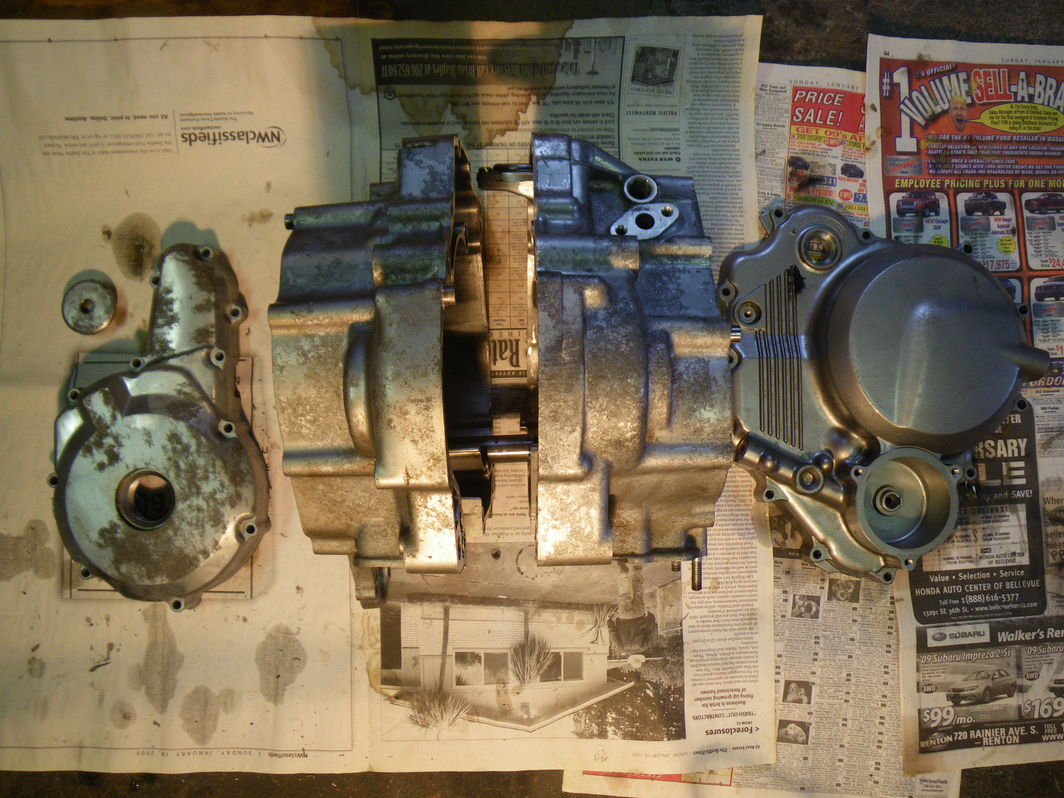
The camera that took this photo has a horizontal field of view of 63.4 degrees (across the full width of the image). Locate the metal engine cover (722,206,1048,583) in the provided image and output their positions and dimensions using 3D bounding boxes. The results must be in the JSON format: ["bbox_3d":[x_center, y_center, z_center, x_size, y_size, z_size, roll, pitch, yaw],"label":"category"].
[{"bbox_3d":[0.257,-0.004,0.613,0.236,0.068,0.276,0,89,0],"label":"metal engine cover"}]

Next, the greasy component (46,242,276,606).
[{"bbox_3d":[-0.277,0.022,0.625,0.160,0.045,0.270,0,89,0],"label":"greasy component"}]

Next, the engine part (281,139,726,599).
[{"bbox_3d":[-0.014,-0.013,0.532,0.232,0.228,0.275,0,89,0],"label":"engine part"}]

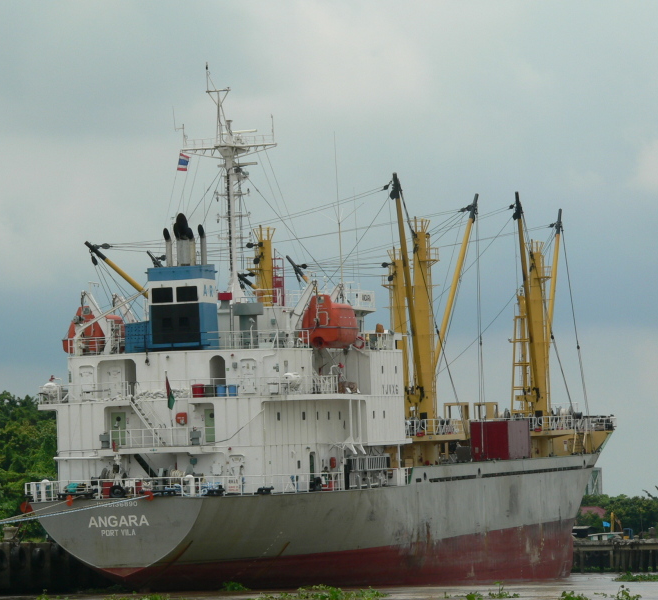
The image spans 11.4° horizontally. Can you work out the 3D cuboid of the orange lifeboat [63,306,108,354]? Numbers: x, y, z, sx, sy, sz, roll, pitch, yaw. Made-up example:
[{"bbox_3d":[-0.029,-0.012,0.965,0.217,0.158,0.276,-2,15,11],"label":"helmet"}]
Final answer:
[{"bbox_3d":[-12.189,1.685,174.000,2.300,2.800,5.200,-2,-3,18],"label":"orange lifeboat"}]

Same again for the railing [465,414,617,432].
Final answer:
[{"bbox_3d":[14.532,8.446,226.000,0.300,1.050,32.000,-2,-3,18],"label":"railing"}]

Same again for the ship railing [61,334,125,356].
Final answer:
[{"bbox_3d":[-12.117,2.423,171.500,3.300,1.000,0.100,-2,-2,16],"label":"ship railing"}]

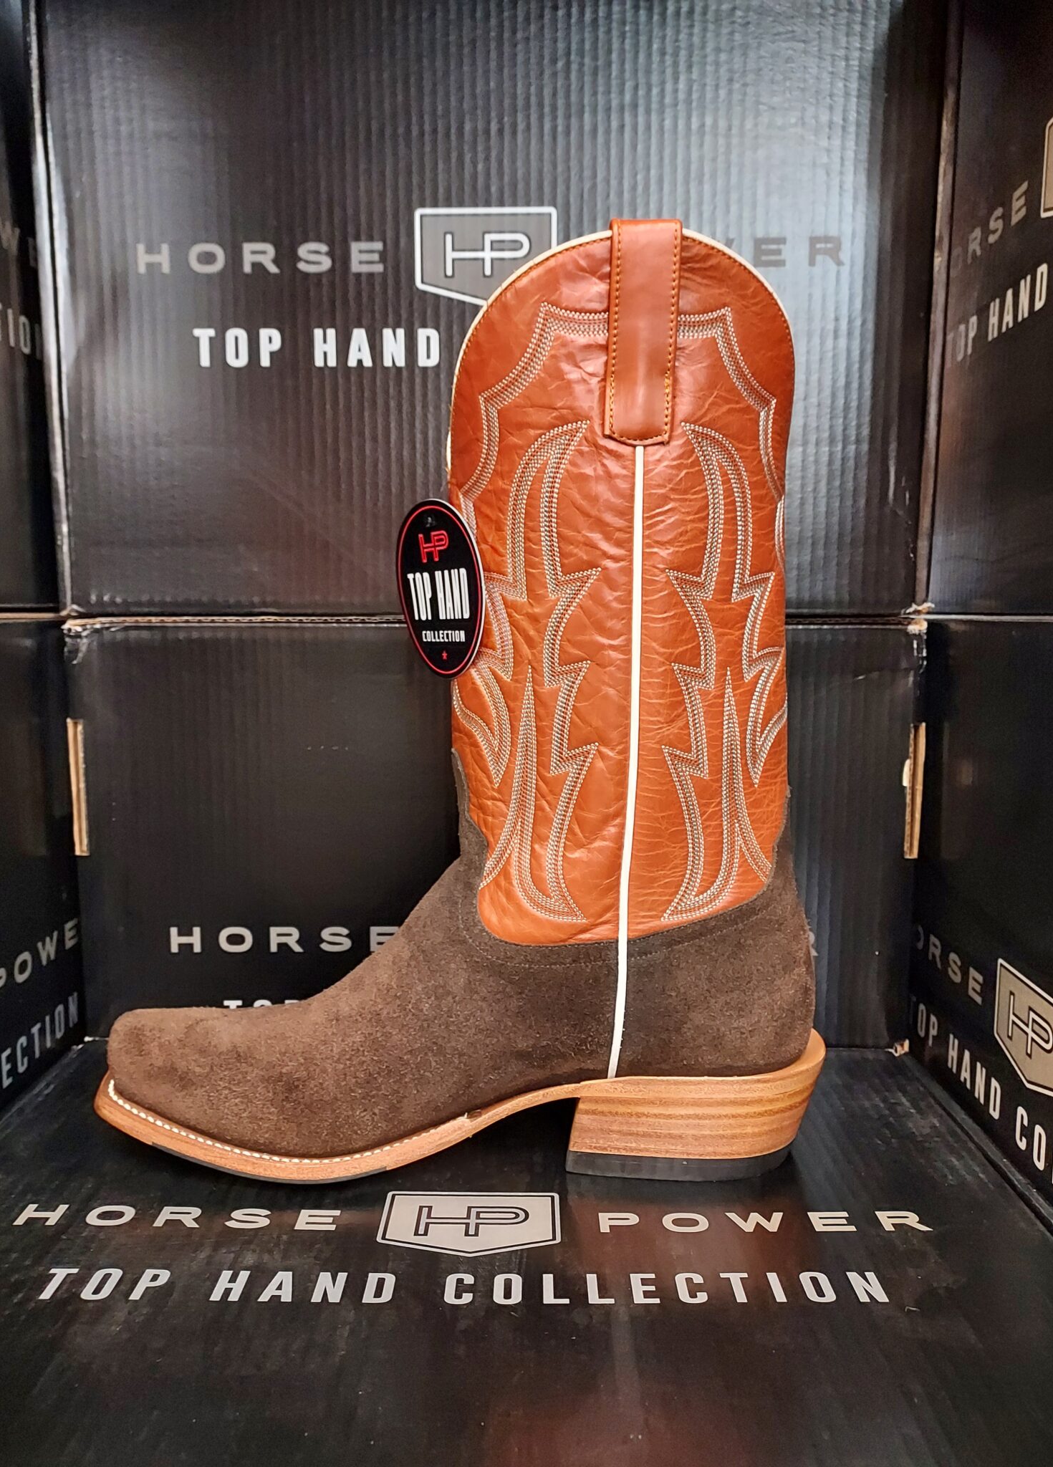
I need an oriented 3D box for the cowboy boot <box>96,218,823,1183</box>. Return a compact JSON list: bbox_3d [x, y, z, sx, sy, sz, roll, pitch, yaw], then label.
[{"bbox_3d":[-0.029,-0.007,0.422,0.305,0.358,0.110,0,6,4],"label":"cowboy boot"}]

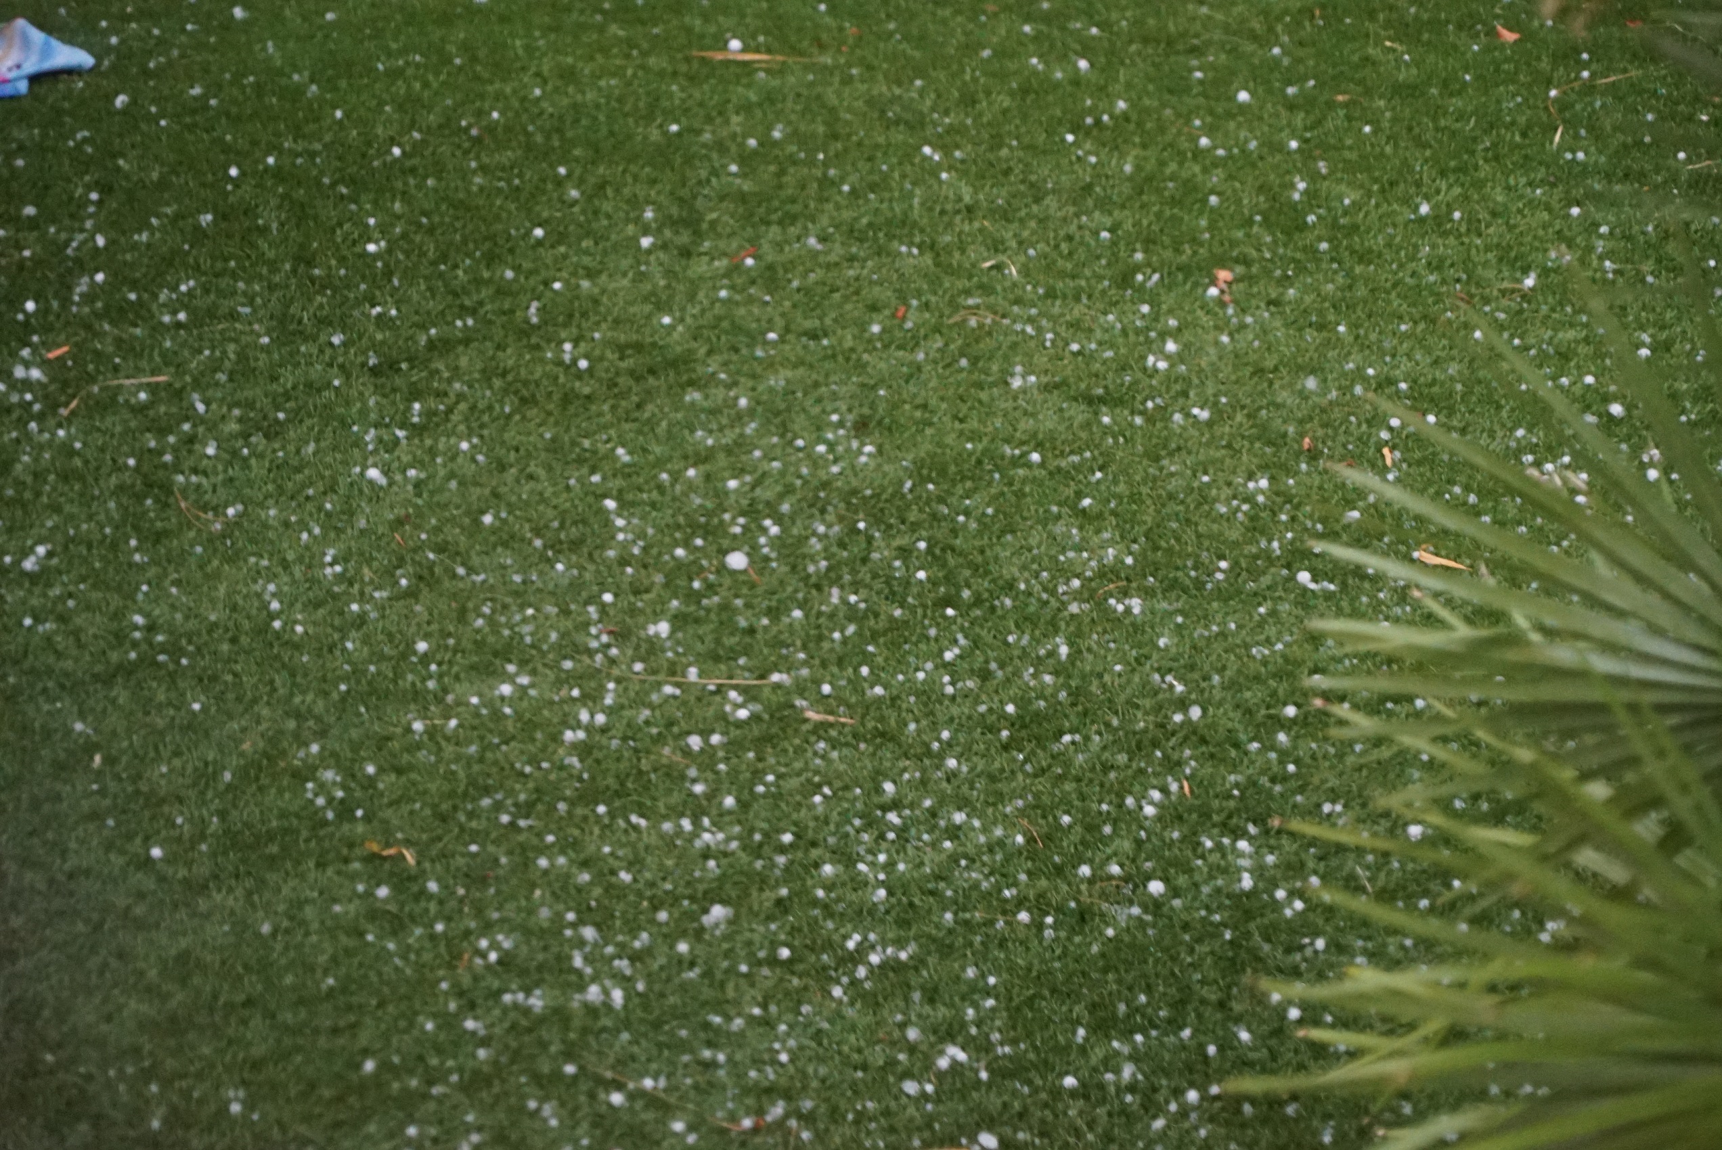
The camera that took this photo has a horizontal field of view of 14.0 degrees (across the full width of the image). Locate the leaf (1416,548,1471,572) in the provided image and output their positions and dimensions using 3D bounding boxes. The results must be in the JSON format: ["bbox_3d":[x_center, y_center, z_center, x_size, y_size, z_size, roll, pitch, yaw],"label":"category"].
[{"bbox_3d":[0.920,-0.023,11.034,0.090,0.017,0.032,12,25,26],"label":"leaf"}]

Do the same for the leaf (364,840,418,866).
[{"bbox_3d":[-0.675,0.399,10.011,0.073,0.020,0.036,7,24,17],"label":"leaf"}]

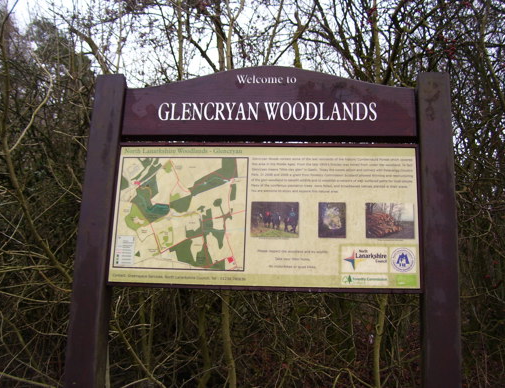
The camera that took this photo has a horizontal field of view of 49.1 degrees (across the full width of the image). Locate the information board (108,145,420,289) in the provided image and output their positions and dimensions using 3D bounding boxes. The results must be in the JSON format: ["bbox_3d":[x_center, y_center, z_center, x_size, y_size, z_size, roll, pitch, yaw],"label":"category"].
[{"bbox_3d":[0.044,0.086,2.167,1.200,0.565,0.040,1,-13,4],"label":"information board"}]

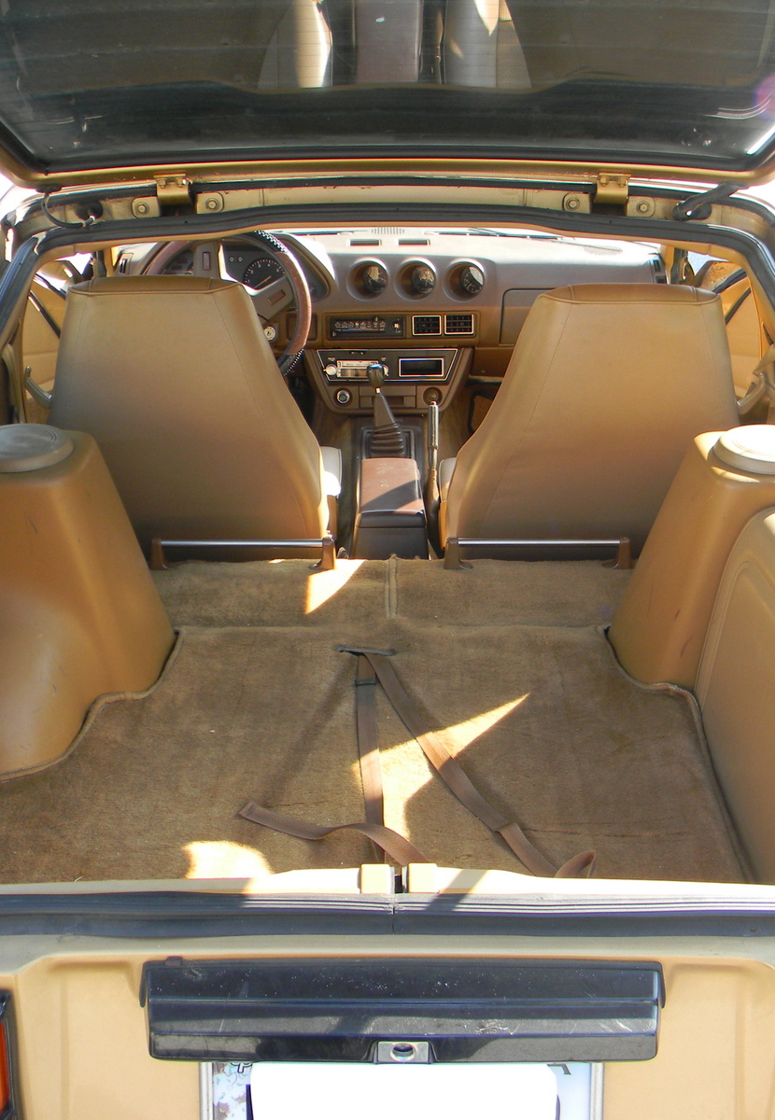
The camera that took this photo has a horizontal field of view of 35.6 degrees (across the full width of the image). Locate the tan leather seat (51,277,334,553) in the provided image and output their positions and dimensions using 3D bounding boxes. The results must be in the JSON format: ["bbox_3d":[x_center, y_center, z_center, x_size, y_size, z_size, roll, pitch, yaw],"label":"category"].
[{"bbox_3d":[-0.368,-0.275,2.531,0.530,0.790,0.790,0,25,0],"label":"tan leather seat"}]

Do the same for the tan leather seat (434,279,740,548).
[{"bbox_3d":[0.375,-0.258,2.494,0.530,0.790,0.790,0,25,0],"label":"tan leather seat"}]

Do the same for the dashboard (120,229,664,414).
[{"bbox_3d":[0.010,-0.648,3.152,1.360,0.420,0.500,0,25,0],"label":"dashboard"}]

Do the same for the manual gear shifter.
[{"bbox_3d":[0.005,-0.337,2.734,0.090,0.205,0.130,0,25,0],"label":"manual gear shifter"}]

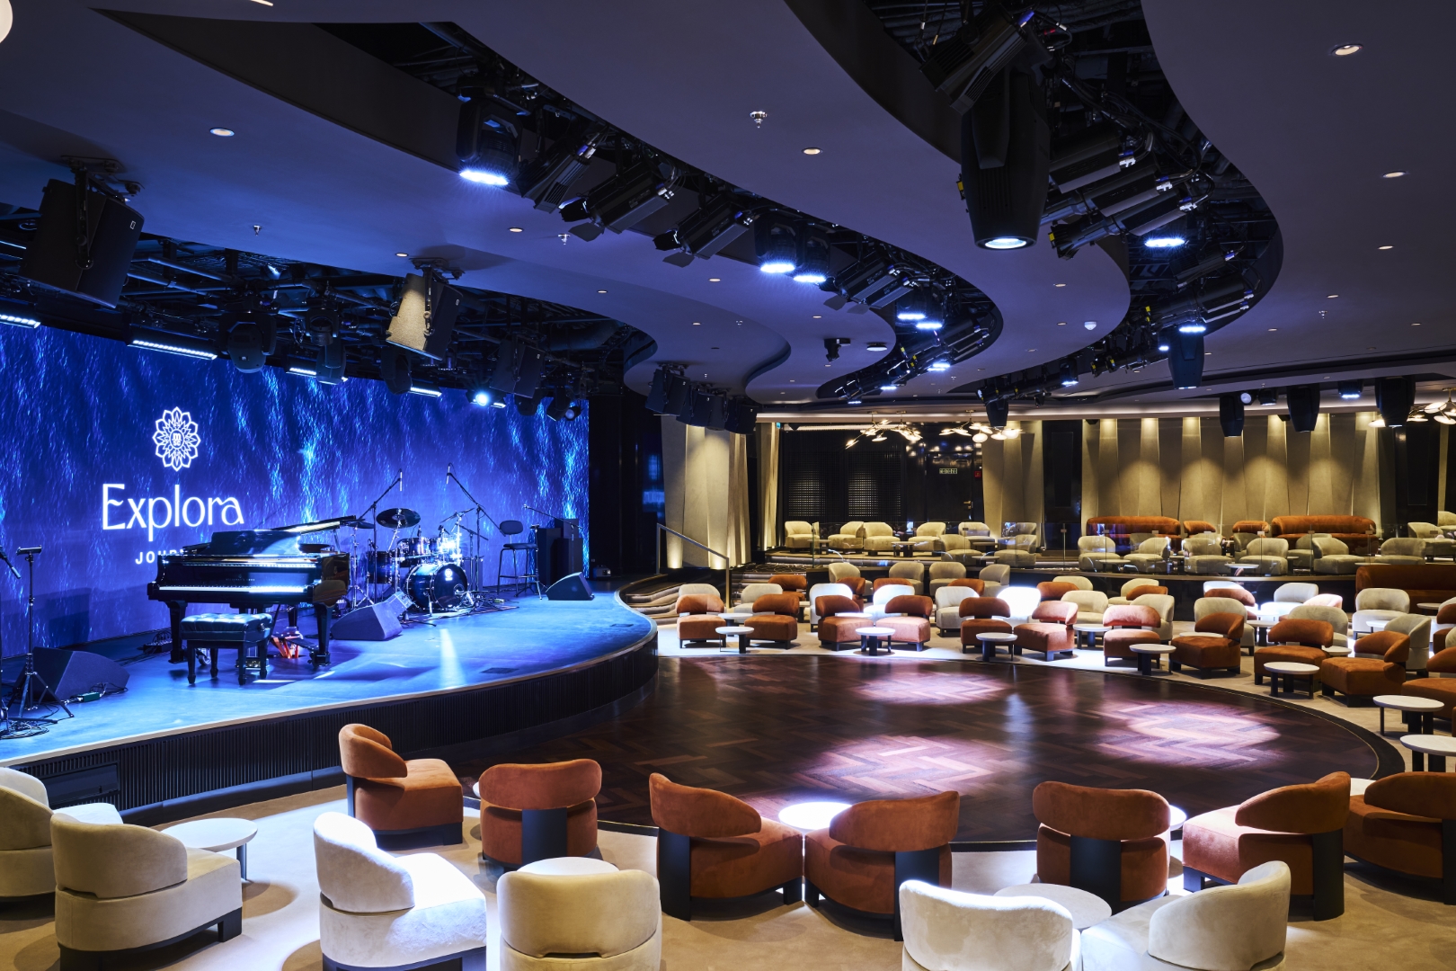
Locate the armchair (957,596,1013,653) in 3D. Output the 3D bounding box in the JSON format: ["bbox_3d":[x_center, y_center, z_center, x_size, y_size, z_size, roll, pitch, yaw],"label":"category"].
[{"bbox_3d":[3.510,1.870,14.342,0.680,0.700,0.690,0,0,8],"label":"armchair"}]

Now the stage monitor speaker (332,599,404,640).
[{"bbox_3d":[-3.795,1.424,11.120,0.555,0.355,0.550,0,0,5],"label":"stage monitor speaker"}]

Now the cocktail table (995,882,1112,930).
[{"bbox_3d":[1.493,2.075,4.840,0.524,0.289,0.524,0,0,0],"label":"cocktail table"}]

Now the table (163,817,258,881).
[{"bbox_3d":[-2.898,2.075,5.831,0.524,0.289,0.524,0,0,0],"label":"table"}]

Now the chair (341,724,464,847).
[{"bbox_3d":[-2.086,1.870,6.683,0.690,0.700,0.680,0,0,-24],"label":"chair"}]

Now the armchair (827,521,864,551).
[{"bbox_3d":[2.674,1.174,23.680,0.671,0.706,0.691,0,0,42],"label":"armchair"}]

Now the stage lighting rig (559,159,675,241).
[{"bbox_3d":[-0.619,-1.594,5.871,0.622,0.237,0.247,-21,-8,22],"label":"stage lighting rig"}]

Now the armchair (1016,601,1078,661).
[{"bbox_3d":[4.230,1.889,13.800,0.670,0.700,0.670,0,0,-28],"label":"armchair"}]

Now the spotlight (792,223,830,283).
[{"bbox_3d":[0.687,-1.970,8.900,0.330,0.470,0.310,0,0,0],"label":"spotlight"}]

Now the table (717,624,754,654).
[{"bbox_3d":[0.100,2.086,14.200,0.530,0.310,0.530,0,0,0],"label":"table"}]

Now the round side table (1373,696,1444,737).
[{"bbox_3d":[6.030,2.065,9.300,0.530,0.310,0.530,0,0,0],"label":"round side table"}]

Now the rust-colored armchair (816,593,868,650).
[{"bbox_3d":[1.573,1.875,14.514,0.666,0.691,0.651,0,0,-32],"label":"rust-colored armchair"}]

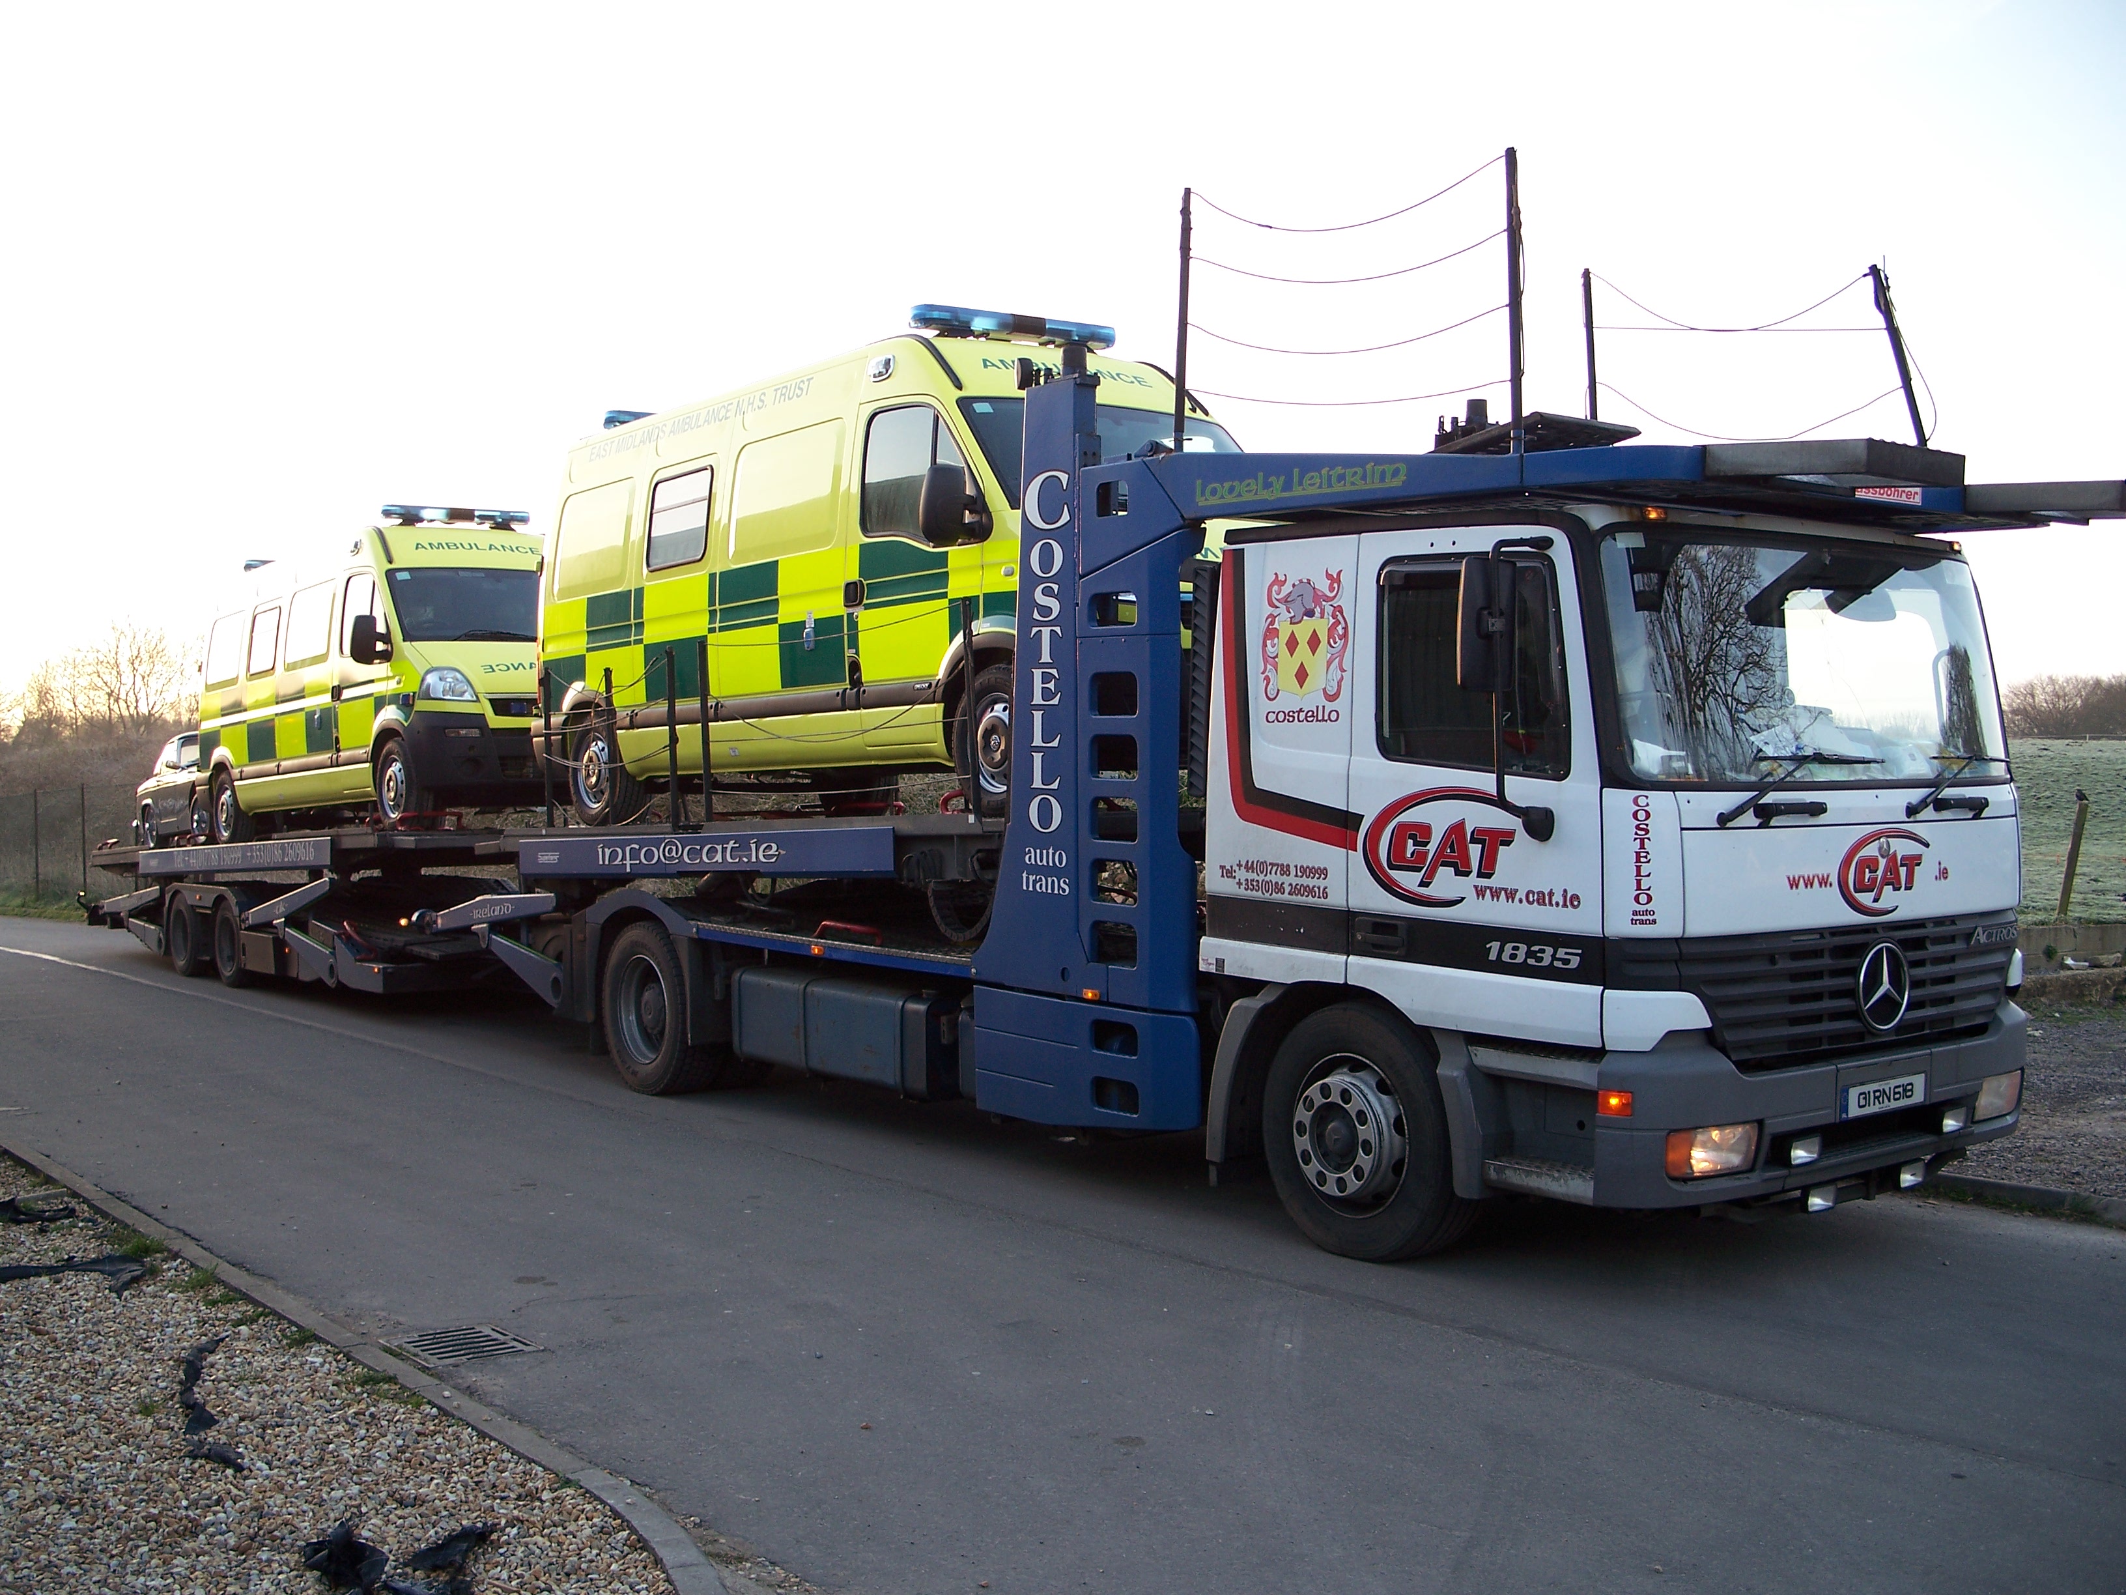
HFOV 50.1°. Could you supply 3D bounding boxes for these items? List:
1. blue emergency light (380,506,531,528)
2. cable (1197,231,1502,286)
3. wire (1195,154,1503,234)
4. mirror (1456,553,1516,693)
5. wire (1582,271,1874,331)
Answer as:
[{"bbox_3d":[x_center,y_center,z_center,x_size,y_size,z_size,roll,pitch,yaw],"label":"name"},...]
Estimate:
[{"bbox_3d":[-4.722,-2.162,17.712,1.200,0.140,0.300,-2,-1,-37],"label":"blue emergency light"},{"bbox_3d":[0.997,-1.993,8.265,0.030,0.200,1.581,-2,2,-37],"label":"cable"},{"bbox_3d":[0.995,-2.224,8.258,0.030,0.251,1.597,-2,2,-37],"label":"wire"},{"bbox_3d":[1.382,-0.570,7.432,0.190,0.440,0.090,-1,2,-27],"label":"mirror"},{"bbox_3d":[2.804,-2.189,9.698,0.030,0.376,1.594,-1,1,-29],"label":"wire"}]

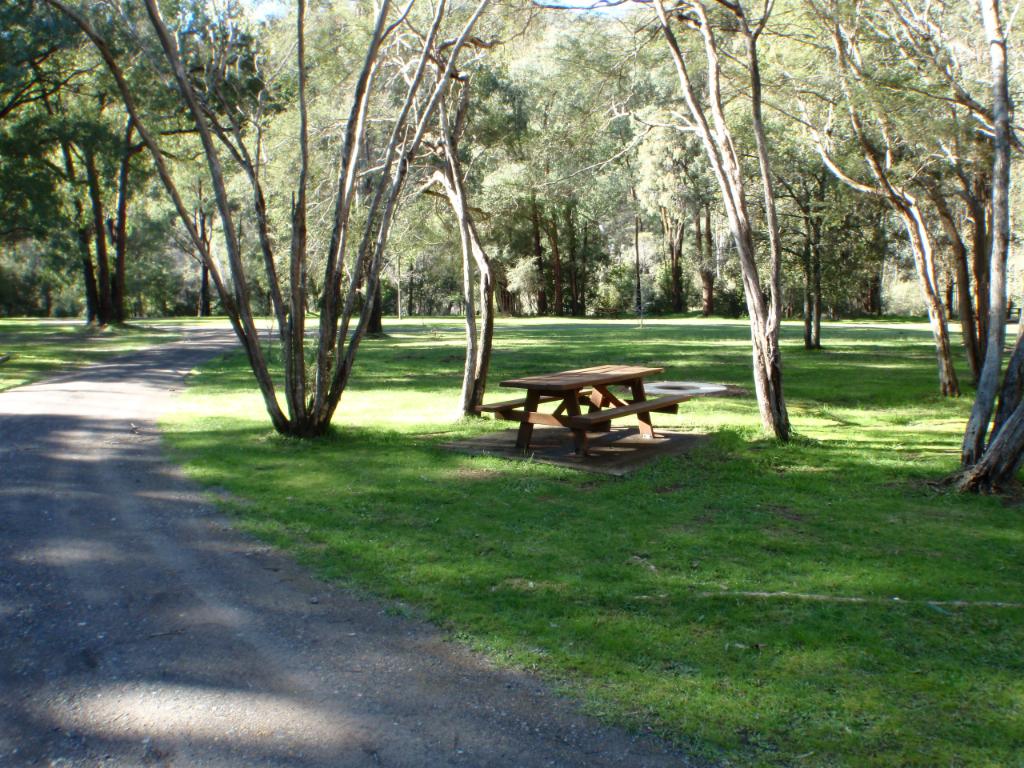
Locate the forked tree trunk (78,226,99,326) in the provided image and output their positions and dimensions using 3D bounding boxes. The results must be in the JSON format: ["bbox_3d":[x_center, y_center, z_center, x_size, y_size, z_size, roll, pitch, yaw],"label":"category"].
[{"bbox_3d":[-23.115,-5.905,45.209,1.092,5.088,0.800,-4,7,-27],"label":"forked tree trunk"}]

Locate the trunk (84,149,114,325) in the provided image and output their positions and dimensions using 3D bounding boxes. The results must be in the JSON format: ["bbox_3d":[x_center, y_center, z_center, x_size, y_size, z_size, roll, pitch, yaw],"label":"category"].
[{"bbox_3d":[-22.145,-7.862,44.466,1.611,9.320,1.000,-4,7,-26],"label":"trunk"}]

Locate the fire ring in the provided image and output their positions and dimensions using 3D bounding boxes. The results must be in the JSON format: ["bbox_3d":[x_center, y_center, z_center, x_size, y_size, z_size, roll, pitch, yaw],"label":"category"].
[{"bbox_3d":[2.702,0.061,13.359,1.549,0.120,1.549,0,7,0],"label":"fire ring"}]

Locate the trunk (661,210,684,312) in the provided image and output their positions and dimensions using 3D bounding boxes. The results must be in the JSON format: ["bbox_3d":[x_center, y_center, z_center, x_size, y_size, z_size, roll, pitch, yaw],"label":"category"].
[{"bbox_3d":[10.390,-7.971,53.618,1.554,6.662,1.100,1,7,11],"label":"trunk"}]

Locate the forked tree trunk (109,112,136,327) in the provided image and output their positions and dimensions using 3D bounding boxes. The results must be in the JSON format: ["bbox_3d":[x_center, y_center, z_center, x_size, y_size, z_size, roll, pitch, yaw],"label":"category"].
[{"bbox_3d":[-20.812,-8.680,44.372,1.393,10.967,0.950,-3,7,-25],"label":"forked tree trunk"}]

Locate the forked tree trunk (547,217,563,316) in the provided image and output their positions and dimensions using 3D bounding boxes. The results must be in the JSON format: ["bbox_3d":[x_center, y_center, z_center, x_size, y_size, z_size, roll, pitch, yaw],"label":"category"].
[{"bbox_3d":[2.650,-7.305,51.646,0.998,6.176,0.750,0,7,3],"label":"forked tree trunk"}]

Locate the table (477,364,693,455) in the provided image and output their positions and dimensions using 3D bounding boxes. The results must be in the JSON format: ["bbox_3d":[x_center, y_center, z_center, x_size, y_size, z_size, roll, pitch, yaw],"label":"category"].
[{"bbox_3d":[0.828,0.272,8.961,1.456,0.740,2.031,5,8,38],"label":"table"}]

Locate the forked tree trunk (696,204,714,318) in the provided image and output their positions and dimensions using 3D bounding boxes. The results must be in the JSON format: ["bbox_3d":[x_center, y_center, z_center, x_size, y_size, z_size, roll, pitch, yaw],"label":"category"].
[{"bbox_3d":[11.593,-7.315,49.626,1.078,6.523,0.950,1,7,13],"label":"forked tree trunk"}]

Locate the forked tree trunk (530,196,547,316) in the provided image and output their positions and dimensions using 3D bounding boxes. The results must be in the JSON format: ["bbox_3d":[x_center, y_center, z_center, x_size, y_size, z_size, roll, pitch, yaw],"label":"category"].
[{"bbox_3d":[1.650,-7.909,51.577,0.996,7.391,0.750,0,7,2],"label":"forked tree trunk"}]

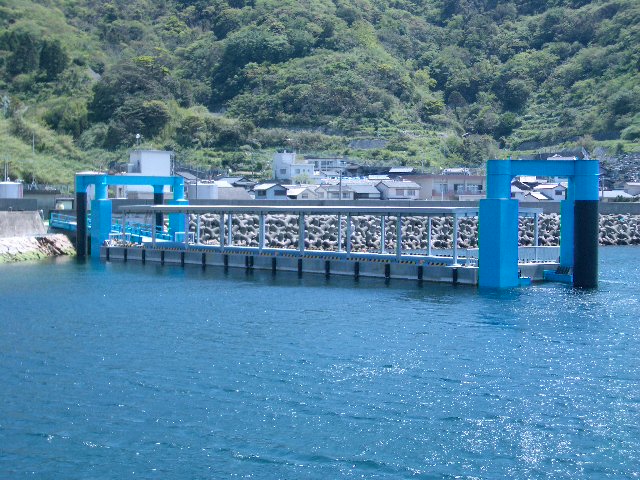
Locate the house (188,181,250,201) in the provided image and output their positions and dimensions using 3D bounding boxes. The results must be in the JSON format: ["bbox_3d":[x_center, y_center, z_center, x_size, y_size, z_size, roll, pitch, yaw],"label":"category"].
[{"bbox_3d":[-19.000,-8.117,214.849,12.000,6.000,8.000,0,2,-9],"label":"house"}]

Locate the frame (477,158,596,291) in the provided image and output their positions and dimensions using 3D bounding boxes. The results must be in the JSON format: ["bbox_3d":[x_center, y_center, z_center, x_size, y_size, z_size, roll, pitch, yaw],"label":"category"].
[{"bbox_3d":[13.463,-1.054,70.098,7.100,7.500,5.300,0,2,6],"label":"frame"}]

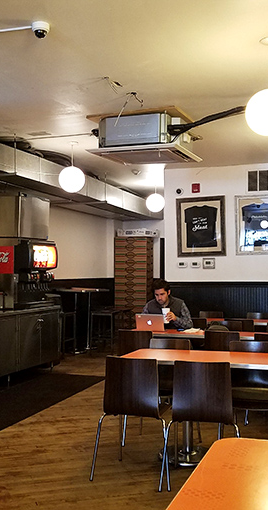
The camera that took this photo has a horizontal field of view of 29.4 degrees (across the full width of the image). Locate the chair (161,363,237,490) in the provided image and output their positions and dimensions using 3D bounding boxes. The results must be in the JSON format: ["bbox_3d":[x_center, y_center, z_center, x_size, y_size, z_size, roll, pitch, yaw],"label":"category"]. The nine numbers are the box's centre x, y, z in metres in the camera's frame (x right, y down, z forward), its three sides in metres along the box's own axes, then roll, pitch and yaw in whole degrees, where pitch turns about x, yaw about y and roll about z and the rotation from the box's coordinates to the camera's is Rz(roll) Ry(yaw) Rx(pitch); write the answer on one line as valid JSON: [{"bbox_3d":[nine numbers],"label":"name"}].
[{"bbox_3d":[0.501,1.090,3.376,0.510,0.820,0.500,-1,-2,23],"label":"chair"}]

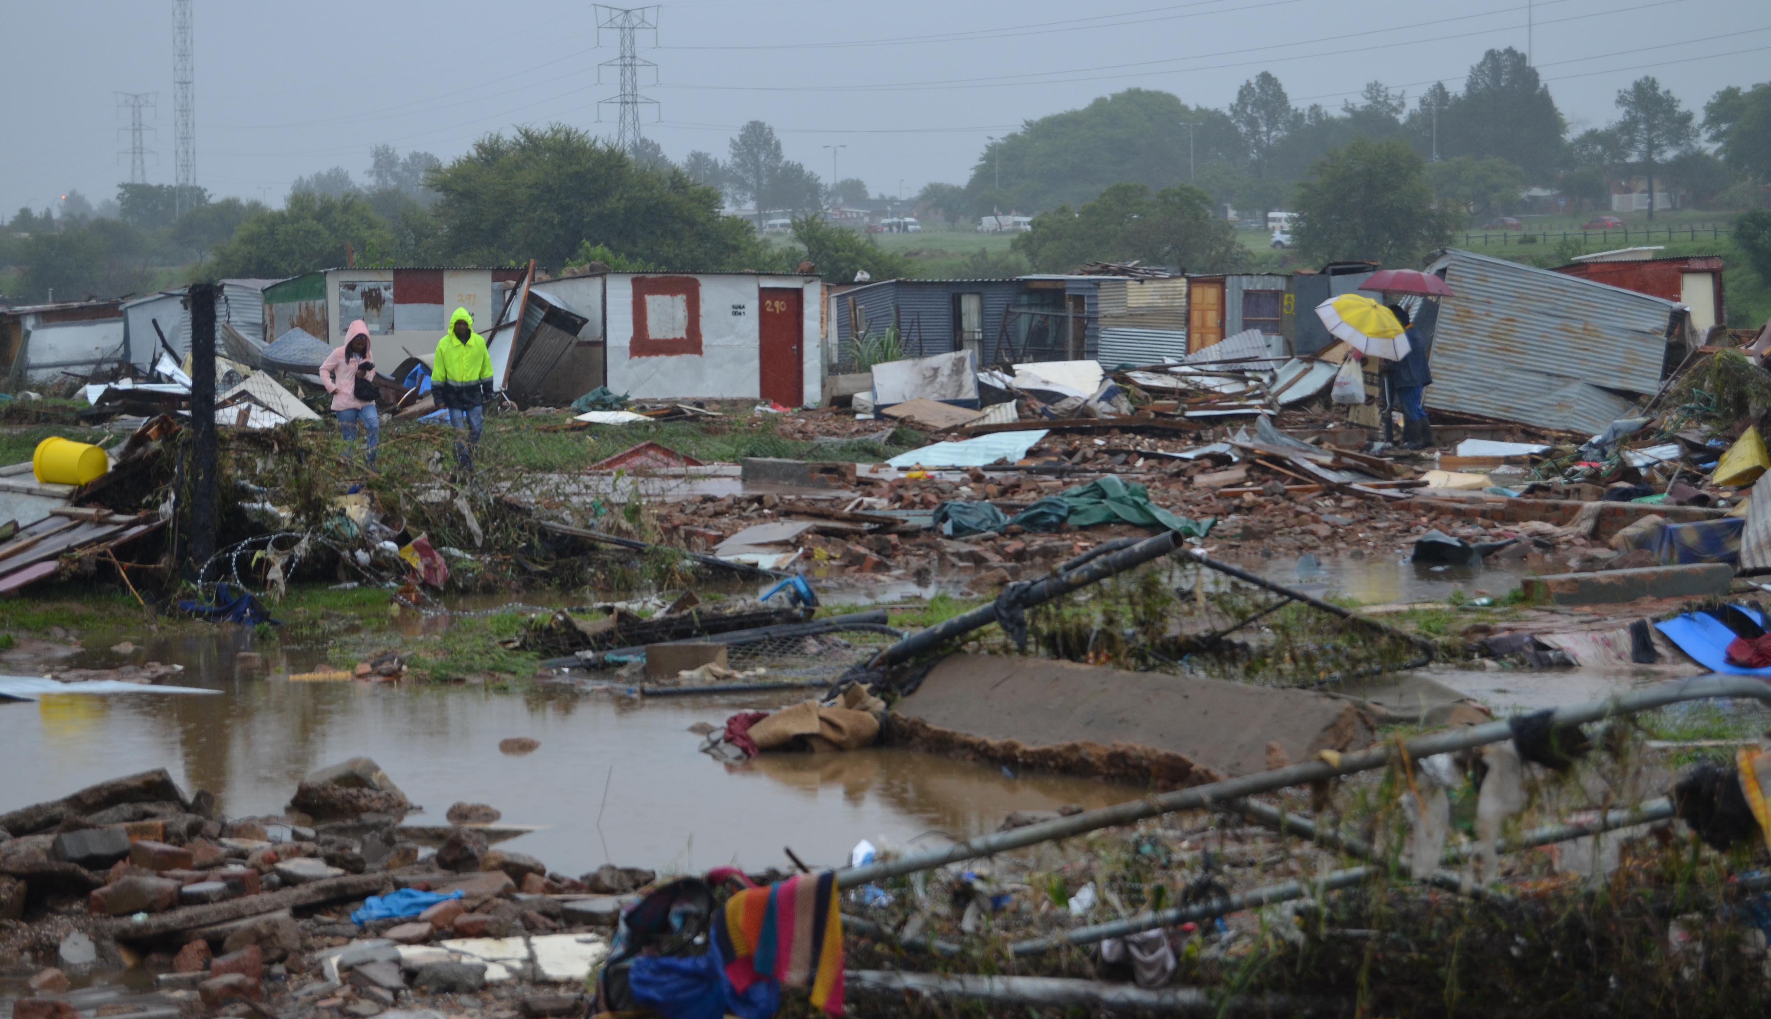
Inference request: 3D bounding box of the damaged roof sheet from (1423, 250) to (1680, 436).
[{"bbox_3d":[9.889,-2.401,60.000,3.500,2.300,2.400,9,2,-3],"label":"damaged roof sheet"}]

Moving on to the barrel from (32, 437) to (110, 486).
[{"bbox_3d":[-5.705,-0.339,28.200,0.410,0.330,0.330,7,7,36],"label":"barrel"}]

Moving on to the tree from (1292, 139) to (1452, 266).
[{"bbox_3d":[25.977,-16.286,215.000,8.425,6.943,8.004,0,3,0],"label":"tree"}]

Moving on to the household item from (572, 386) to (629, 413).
[{"bbox_3d":[-4.709,-1.816,66.500,0.930,0.440,0.600,0,3,0],"label":"household item"}]

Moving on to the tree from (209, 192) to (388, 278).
[{"bbox_3d":[-21.887,-9.147,150.000,6.700,5.600,6.000,-1,3,-8],"label":"tree"}]

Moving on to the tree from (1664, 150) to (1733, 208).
[{"bbox_3d":[85.827,-34.749,425.000,7.304,6.570,6.939,0,3,0],"label":"tree"}]

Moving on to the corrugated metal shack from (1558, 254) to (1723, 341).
[{"bbox_3d":[15.449,-4.091,85.020,2.950,2.350,3.200,-1,3,-18],"label":"corrugated metal shack"}]

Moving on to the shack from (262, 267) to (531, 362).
[{"bbox_3d":[-8.150,-2.898,68.342,3.950,2.400,3.600,-2,3,-24],"label":"shack"}]

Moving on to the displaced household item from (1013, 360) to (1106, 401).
[{"bbox_3d":[2.707,-1.980,63.000,1.450,0.750,0.450,-1,3,-9],"label":"displaced household item"}]

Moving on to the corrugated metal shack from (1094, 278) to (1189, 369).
[{"bbox_3d":[5.516,-3.759,86.500,2.000,2.350,2.500,-1,3,-18],"label":"corrugated metal shack"}]

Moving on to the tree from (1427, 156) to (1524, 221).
[{"bbox_3d":[59.375,-32.140,405.000,9.600,6.900,9.000,0,3,8],"label":"tree"}]

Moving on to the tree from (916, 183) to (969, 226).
[{"bbox_3d":[8.456,-45.141,600.000,7.600,7.200,7.000,0,3,0],"label":"tree"}]

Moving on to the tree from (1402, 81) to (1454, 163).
[{"bbox_3d":[67.373,-45.776,500.000,6.359,14.772,6.041,0,3,0],"label":"tree"}]

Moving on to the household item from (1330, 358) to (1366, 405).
[{"bbox_3d":[5.565,-1.538,48.400,0.430,0.560,0.250,0,3,0],"label":"household item"}]

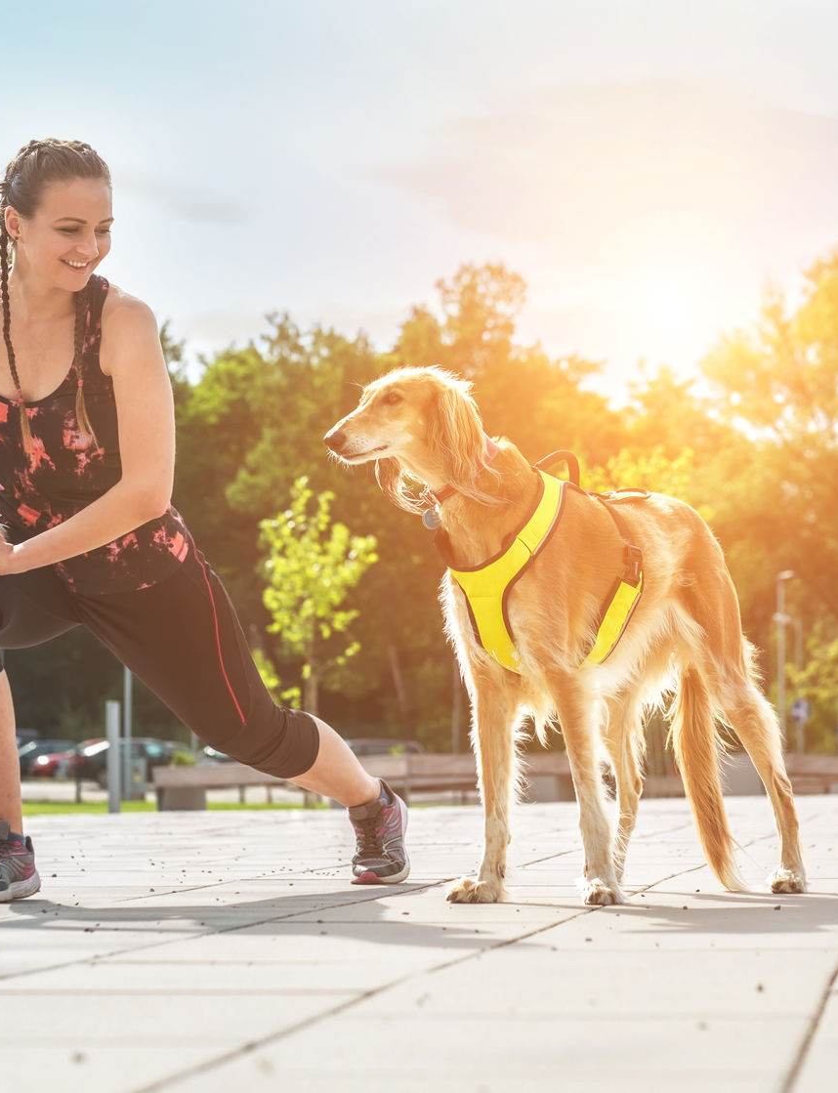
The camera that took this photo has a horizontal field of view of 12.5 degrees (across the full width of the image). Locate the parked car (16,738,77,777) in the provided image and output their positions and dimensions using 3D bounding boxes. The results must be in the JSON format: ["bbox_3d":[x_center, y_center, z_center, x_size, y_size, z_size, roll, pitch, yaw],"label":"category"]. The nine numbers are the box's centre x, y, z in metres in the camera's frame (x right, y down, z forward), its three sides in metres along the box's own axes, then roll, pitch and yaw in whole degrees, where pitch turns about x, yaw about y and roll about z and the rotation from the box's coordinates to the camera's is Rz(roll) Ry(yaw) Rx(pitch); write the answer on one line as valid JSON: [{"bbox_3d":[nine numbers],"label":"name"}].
[{"bbox_3d":[-11.608,6.830,121.000,4.250,1.460,1.750,1,-3,-14],"label":"parked car"}]

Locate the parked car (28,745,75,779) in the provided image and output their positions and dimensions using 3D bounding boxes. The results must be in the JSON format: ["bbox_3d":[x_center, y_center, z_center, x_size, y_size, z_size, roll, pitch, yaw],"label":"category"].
[{"bbox_3d":[-10.049,6.596,117.000,4.150,1.450,1.740,1,-3,-16],"label":"parked car"}]

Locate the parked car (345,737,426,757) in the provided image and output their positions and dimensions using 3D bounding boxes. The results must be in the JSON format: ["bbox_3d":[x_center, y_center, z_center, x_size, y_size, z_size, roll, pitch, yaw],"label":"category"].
[{"bbox_3d":[-1.598,6.522,115.000,4.350,1.500,1.780,0,-3,-12],"label":"parked car"}]

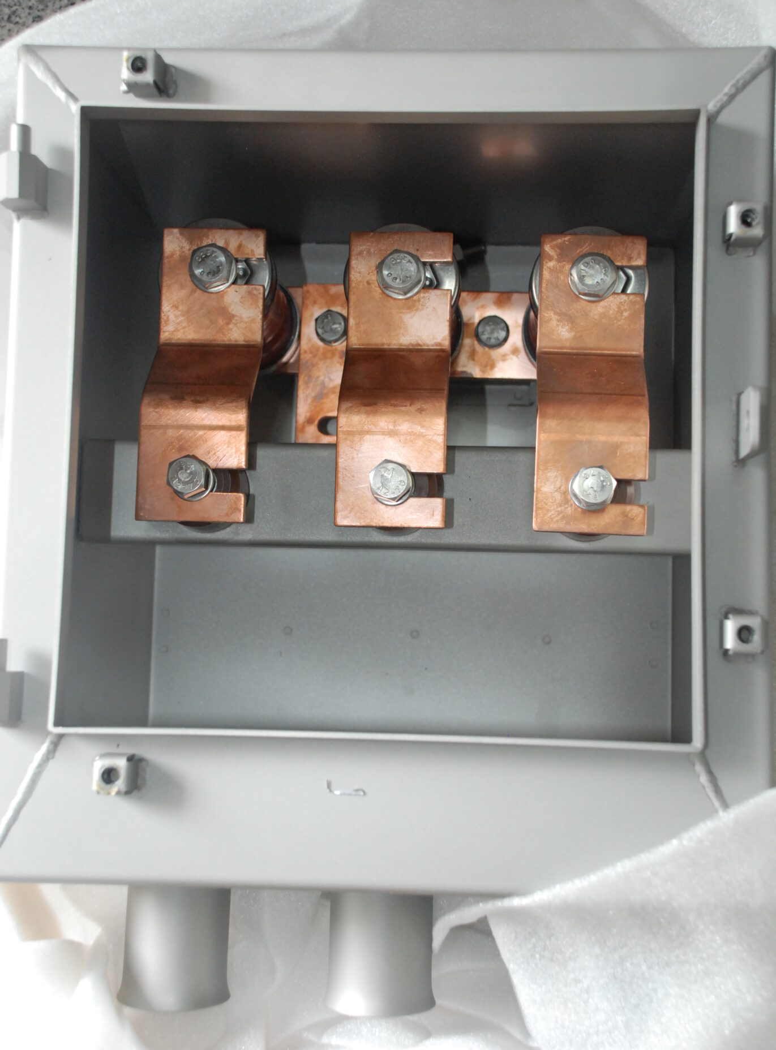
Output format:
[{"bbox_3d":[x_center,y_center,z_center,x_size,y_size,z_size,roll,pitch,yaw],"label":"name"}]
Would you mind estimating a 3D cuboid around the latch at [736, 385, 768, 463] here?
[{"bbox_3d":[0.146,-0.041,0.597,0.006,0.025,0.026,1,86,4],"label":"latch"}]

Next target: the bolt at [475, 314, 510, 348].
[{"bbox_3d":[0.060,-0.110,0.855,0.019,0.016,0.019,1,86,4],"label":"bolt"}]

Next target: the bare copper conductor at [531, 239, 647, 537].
[{"bbox_3d":[0.094,-0.067,0.688,0.050,0.035,0.144,1,86,4],"label":"bare copper conductor"}]

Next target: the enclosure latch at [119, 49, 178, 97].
[{"bbox_3d":[-0.104,-0.192,0.630,0.020,0.018,0.015,1,86,4],"label":"enclosure latch"}]

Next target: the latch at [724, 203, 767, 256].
[{"bbox_3d":[0.145,-0.122,0.607,0.015,0.018,0.019,1,86,4],"label":"latch"}]

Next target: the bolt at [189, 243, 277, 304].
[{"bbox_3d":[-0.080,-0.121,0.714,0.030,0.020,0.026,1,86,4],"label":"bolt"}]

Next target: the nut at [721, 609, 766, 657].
[{"bbox_3d":[0.141,0.044,0.595,0.015,0.018,0.019,1,86,4],"label":"nut"}]

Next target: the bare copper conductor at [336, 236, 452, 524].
[{"bbox_3d":[0.004,-0.070,0.694,0.050,0.035,0.144,1,86,4],"label":"bare copper conductor"}]

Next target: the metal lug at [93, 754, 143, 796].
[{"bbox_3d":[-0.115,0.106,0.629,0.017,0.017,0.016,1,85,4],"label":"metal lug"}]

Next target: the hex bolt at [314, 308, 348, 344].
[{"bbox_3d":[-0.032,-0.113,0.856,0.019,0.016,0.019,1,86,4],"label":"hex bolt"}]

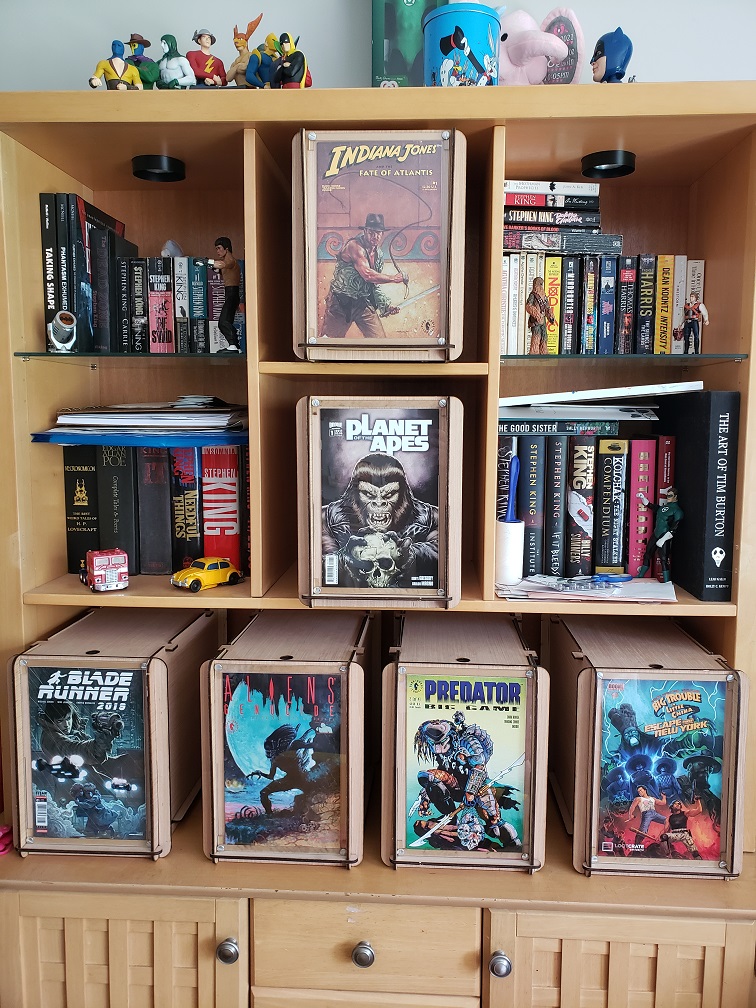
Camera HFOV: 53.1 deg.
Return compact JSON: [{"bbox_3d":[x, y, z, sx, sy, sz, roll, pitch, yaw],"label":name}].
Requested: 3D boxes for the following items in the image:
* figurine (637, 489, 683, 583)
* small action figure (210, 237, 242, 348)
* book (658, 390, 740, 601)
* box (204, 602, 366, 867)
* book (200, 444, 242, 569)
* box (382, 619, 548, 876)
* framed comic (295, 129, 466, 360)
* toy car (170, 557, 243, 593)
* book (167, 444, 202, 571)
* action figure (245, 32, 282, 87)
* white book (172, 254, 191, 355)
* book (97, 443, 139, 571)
[{"bbox_3d":[0.457,0.054,1.228,0.056,0.164,0.050,4,7,33],"label":"figurine"},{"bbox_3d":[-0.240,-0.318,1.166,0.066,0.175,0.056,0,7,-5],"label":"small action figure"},{"bbox_3d":[0.516,-0.022,1.246,0.041,0.312,0.245,1,6,3],"label":"book"},{"bbox_3d":[-0.135,0.360,1.252,0.236,0.311,0.335,1,6,2],"label":"box"},{"bbox_3d":[-0.265,-0.006,1.384,0.064,0.241,0.162,1,6,3],"label":"book"},{"bbox_3d":[0.132,0.362,1.239,0.237,0.311,0.335,1,6,3],"label":"box"},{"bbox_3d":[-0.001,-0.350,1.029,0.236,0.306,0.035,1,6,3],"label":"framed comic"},{"bbox_3d":[-0.274,0.109,1.219,0.117,0.048,0.053,-6,9,-43],"label":"toy car"},{"bbox_3d":[-0.326,-0.007,1.387,0.055,0.241,0.162,1,6,3],"label":"book"},{"bbox_3d":[-0.165,-0.627,1.102,0.050,0.109,0.045,-4,8,-34],"label":"action figure"},{"bbox_3d":[-0.324,-0.331,1.317,0.026,0.171,0.106,1,6,3],"label":"white book"},{"bbox_3d":[-0.449,-0.001,1.401,0.068,0.238,0.160,1,7,3],"label":"book"}]

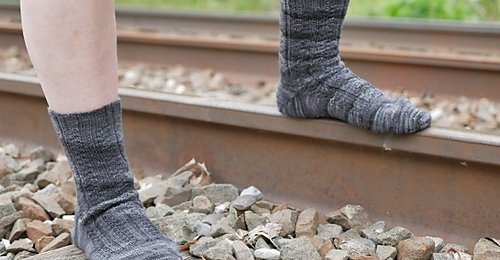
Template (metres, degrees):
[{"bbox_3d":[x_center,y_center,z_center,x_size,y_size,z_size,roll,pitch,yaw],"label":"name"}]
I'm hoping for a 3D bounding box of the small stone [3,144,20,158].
[{"bbox_3d":[-0.460,0.041,1.393,0.032,0.024,0.028,0,13,0],"label":"small stone"}]

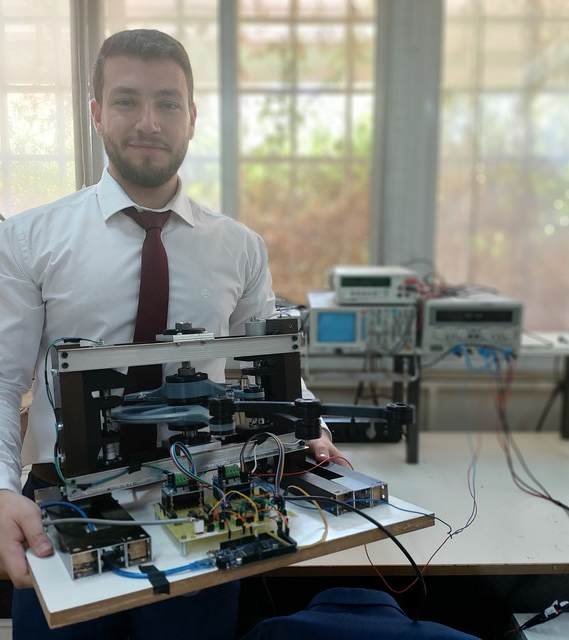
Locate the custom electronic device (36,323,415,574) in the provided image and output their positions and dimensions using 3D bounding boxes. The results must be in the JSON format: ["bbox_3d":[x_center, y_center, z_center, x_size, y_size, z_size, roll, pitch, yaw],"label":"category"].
[{"bbox_3d":[-0.098,0.148,0.892,0.462,0.266,0.373,-3,2,-29],"label":"custom electronic device"}]

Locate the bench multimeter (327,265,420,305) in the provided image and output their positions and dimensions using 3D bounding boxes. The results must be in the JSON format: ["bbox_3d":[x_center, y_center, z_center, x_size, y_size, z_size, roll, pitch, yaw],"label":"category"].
[{"bbox_3d":[0.248,-0.100,1.804,0.217,0.086,0.290,0,8,0],"label":"bench multimeter"}]

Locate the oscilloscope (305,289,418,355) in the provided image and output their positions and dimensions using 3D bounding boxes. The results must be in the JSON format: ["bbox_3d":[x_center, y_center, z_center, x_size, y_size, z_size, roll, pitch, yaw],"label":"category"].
[{"bbox_3d":[0.208,0.001,1.834,0.285,0.125,0.385,0,8,0],"label":"oscilloscope"}]

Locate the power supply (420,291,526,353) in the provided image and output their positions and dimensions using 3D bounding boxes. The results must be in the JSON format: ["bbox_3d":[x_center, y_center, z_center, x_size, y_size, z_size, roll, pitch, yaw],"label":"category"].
[{"bbox_3d":[0.493,0.009,1.751,0.255,0.145,0.275,0,8,0],"label":"power supply"}]

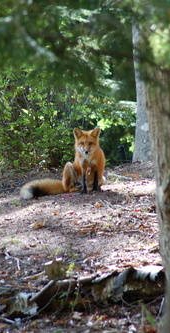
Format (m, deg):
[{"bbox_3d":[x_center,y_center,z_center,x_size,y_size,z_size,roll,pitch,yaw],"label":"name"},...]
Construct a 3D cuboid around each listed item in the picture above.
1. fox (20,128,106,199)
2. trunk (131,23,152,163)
[{"bbox_3d":[-0.175,-0.023,32.300,0.630,0.520,0.450,0,2,-12],"label":"fox"},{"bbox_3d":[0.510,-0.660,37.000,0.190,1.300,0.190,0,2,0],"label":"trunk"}]

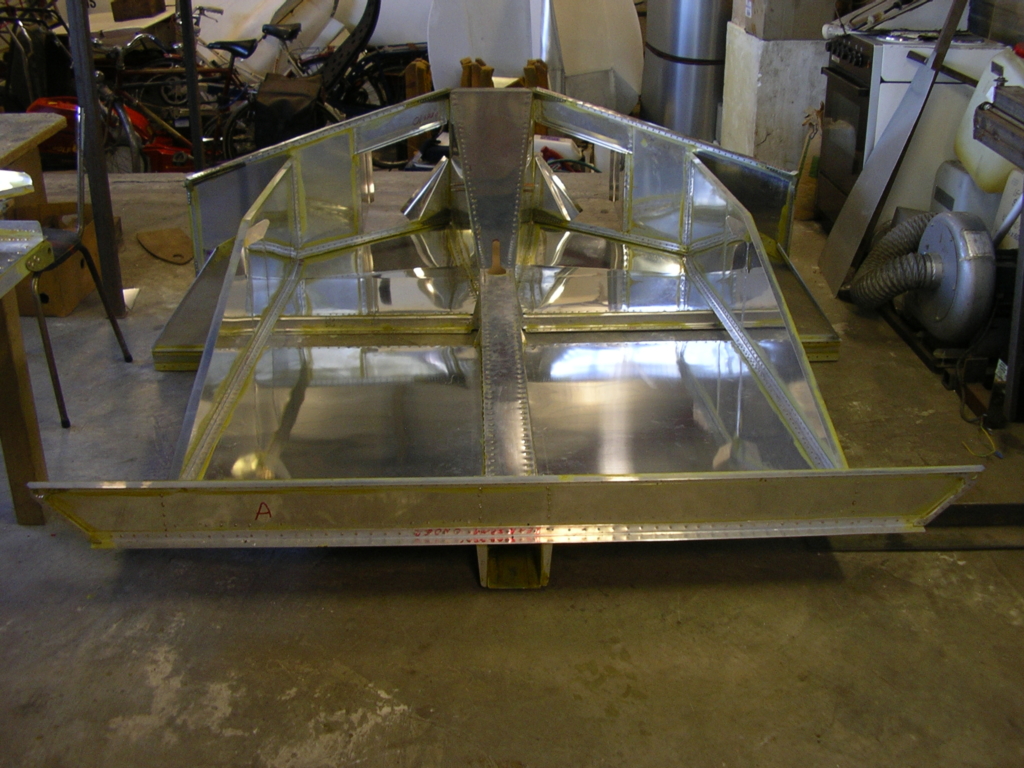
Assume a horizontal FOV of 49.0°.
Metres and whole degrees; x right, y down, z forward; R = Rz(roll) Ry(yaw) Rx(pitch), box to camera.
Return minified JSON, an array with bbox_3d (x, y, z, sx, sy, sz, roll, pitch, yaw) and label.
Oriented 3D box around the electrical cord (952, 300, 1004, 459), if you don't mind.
[{"bbox_3d":[1.375,-0.035,3.272,0.230,0.210,0.740,4,22,11],"label":"electrical cord"}]

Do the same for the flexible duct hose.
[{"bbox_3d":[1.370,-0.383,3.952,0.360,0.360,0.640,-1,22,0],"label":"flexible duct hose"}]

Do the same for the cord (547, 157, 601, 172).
[{"bbox_3d":[0.366,-1.341,6.857,0.360,0.120,0.200,-1,22,0],"label":"cord"}]

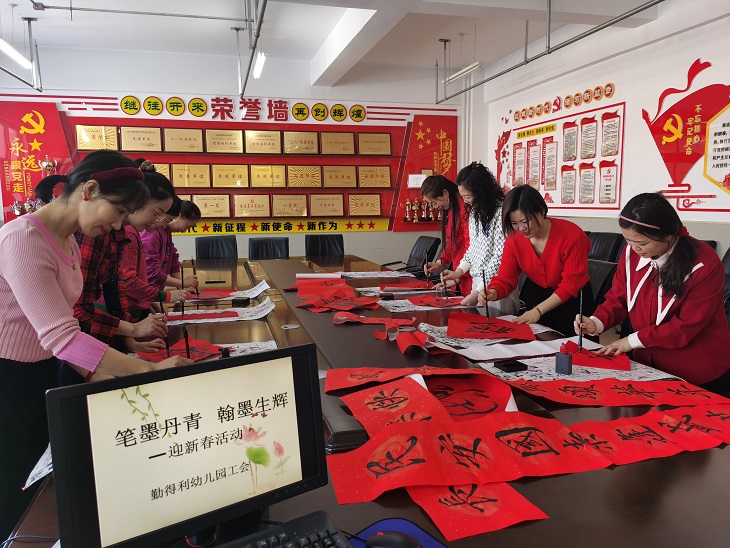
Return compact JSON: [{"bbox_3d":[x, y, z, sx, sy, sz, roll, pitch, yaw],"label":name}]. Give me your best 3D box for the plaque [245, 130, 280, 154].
[{"bbox_3d":[-1.628,-2.096,9.046,0.580,0.380,0.030,-2,8,-15],"label":"plaque"}]

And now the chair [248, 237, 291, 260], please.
[{"bbox_3d":[-1.059,0.082,6.501,0.560,0.955,0.620,-2,8,-14],"label":"chair"}]

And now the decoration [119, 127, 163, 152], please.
[{"bbox_3d":[-3.324,-1.994,8.471,0.565,0.360,0.030,-2,8,-14],"label":"decoration"}]

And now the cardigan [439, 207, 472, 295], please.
[{"bbox_3d":[0.732,-0.201,4.320,0.390,0.700,0.450,-2,8,-15],"label":"cardigan"}]

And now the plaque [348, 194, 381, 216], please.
[{"bbox_3d":[0.000,-1.162,9.595,0.580,0.380,0.030,-2,8,-15],"label":"plaque"}]

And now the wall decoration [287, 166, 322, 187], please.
[{"bbox_3d":[-1.005,-1.634,9.570,0.585,0.385,0.030,-2,7,-14],"label":"wall decoration"}]

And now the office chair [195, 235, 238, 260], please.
[{"bbox_3d":[-1.680,0.082,6.498,0.600,1.020,0.620,-2,8,-15],"label":"office chair"}]

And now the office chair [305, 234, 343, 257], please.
[{"bbox_3d":[-0.443,0.022,6.944,0.560,0.955,0.620,-2,8,-14],"label":"office chair"}]

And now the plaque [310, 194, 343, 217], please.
[{"bbox_3d":[-0.646,-1.164,9.721,0.585,0.385,0.030,-2,7,-14],"label":"plaque"}]

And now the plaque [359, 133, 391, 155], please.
[{"bbox_3d":[0.184,-2.226,9.799,0.585,0.385,0.030,-2,7,-14],"label":"plaque"}]

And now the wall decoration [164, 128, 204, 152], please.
[{"bbox_3d":[-2.773,-2.051,8.749,0.580,0.380,0.030,-2,8,-15],"label":"wall decoration"}]

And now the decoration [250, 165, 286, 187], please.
[{"bbox_3d":[-1.540,-1.564,9.137,0.580,0.380,0.030,-2,8,-15],"label":"decoration"}]

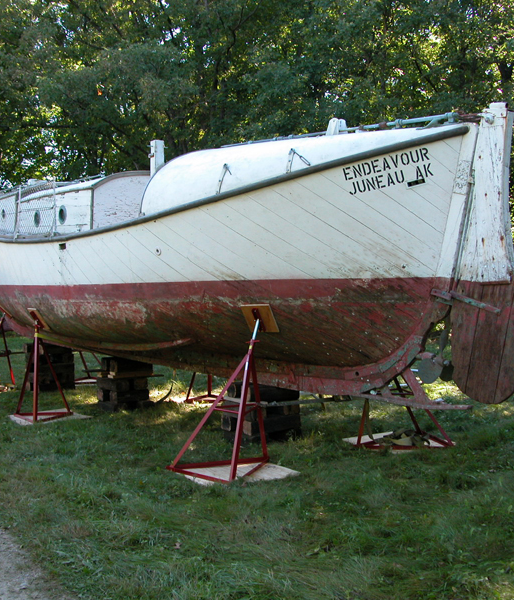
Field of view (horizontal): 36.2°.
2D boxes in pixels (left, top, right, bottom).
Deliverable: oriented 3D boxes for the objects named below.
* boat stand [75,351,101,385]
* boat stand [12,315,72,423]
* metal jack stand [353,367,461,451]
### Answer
[{"bbox_3d":[-2.718,0.731,12.315,0.820,1.100,0.740,-1,1,-38],"label":"boat stand"},{"bbox_3d":[-2.369,0.732,8.962,0.680,1.180,0.700,-1,1,-38],"label":"boat stand"},{"bbox_3d":[1.464,0.741,7.360,0.920,1.200,0.720,-1,1,-38],"label":"metal jack stand"}]

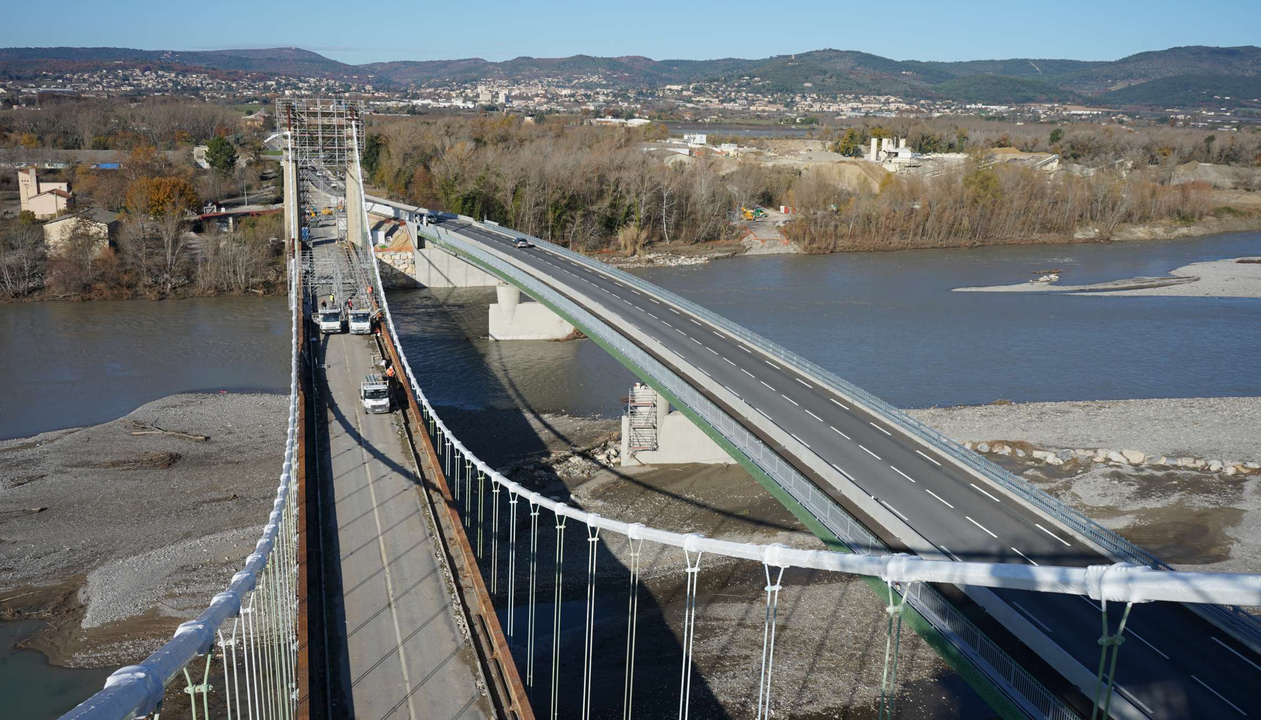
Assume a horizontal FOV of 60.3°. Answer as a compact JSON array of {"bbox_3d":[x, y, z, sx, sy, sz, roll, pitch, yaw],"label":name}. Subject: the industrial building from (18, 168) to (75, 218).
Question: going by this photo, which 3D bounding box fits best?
[{"bbox_3d":[-119.477,-34.343,223.208,9.000,9.800,7.500,-1,14,-14],"label":"industrial building"}]

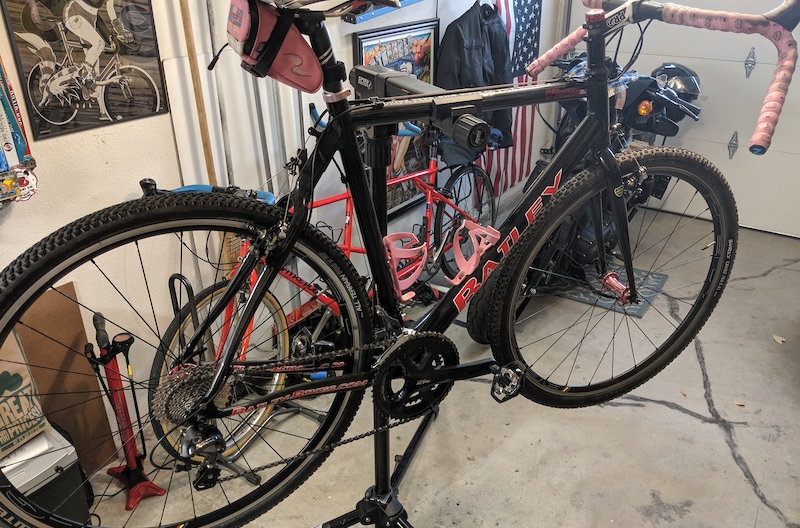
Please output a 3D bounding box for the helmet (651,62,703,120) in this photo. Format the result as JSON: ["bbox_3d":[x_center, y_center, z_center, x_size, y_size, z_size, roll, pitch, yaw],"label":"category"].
[{"bbox_3d":[1.513,-0.940,3.420,0.250,0.270,0.320,-18,41,-29],"label":"helmet"}]

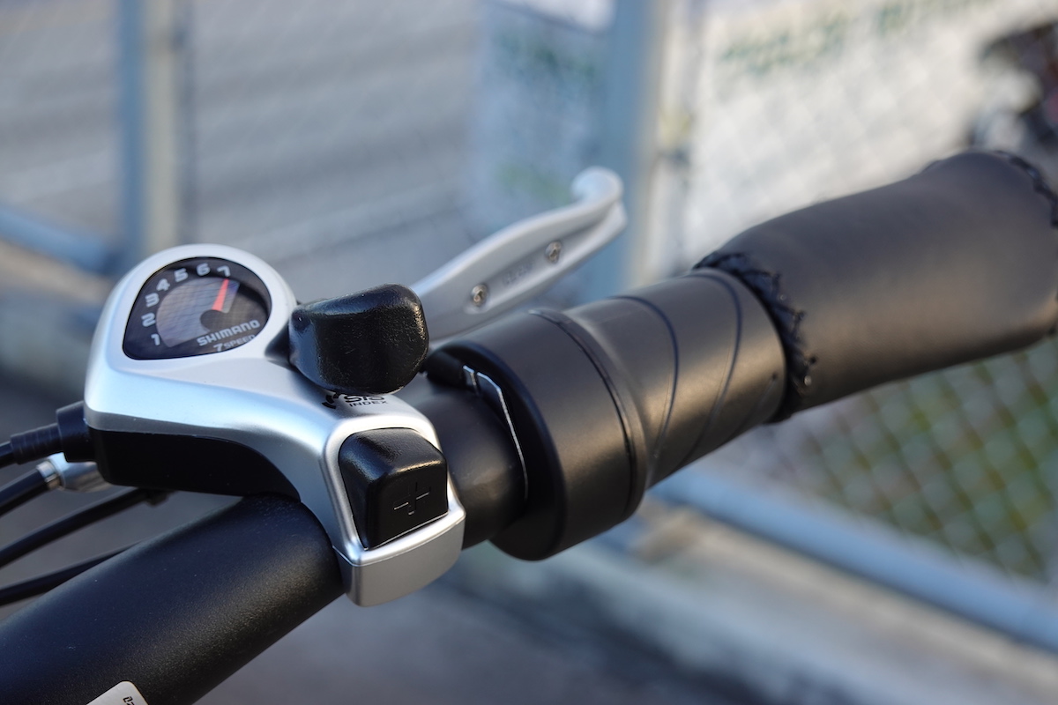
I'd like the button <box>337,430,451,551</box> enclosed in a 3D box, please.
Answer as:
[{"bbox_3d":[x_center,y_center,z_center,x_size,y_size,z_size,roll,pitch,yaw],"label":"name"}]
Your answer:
[{"bbox_3d":[-0.023,0.022,0.324,0.018,0.015,0.011,-23,40,-31],"label":"button"}]

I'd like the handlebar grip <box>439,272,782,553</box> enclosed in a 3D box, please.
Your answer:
[{"bbox_3d":[0.016,0.009,0.367,0.058,0.043,0.043,-23,27,-31],"label":"handlebar grip"}]

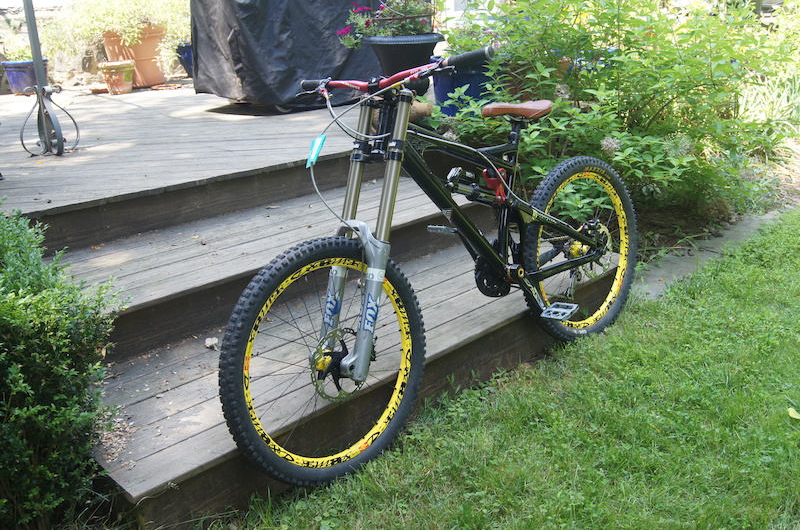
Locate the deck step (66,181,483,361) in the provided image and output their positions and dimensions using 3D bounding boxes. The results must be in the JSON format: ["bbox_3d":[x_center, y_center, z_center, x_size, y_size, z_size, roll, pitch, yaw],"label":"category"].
[{"bbox_3d":[-0.548,-0.057,3.074,2.100,0.183,0.735,-19,26,-41],"label":"deck step"}]

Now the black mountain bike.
[{"bbox_3d":[0.214,-0.093,2.315,1.850,1.100,0.770,-20,17,-38],"label":"black mountain bike"}]

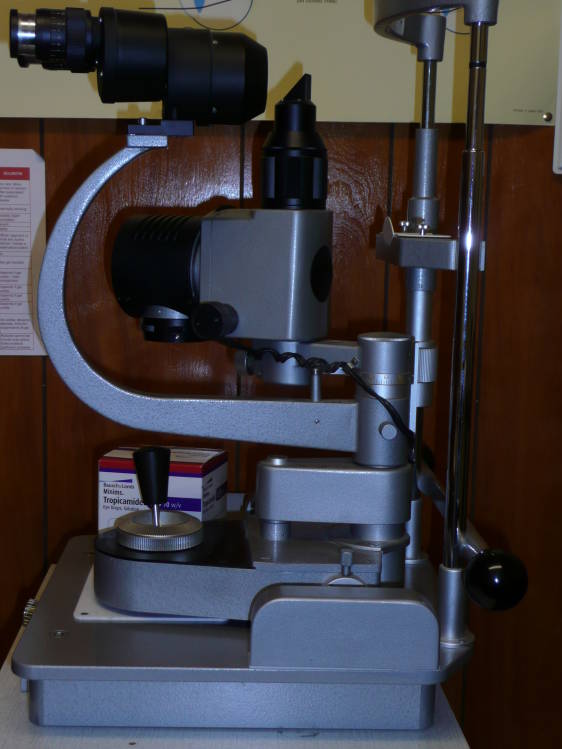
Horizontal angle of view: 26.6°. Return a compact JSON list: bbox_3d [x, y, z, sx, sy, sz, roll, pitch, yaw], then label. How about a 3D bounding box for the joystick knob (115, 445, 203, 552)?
[{"bbox_3d":[-0.094,0.091,0.917,0.068,0.073,0.068,1,8,0],"label":"joystick knob"}]

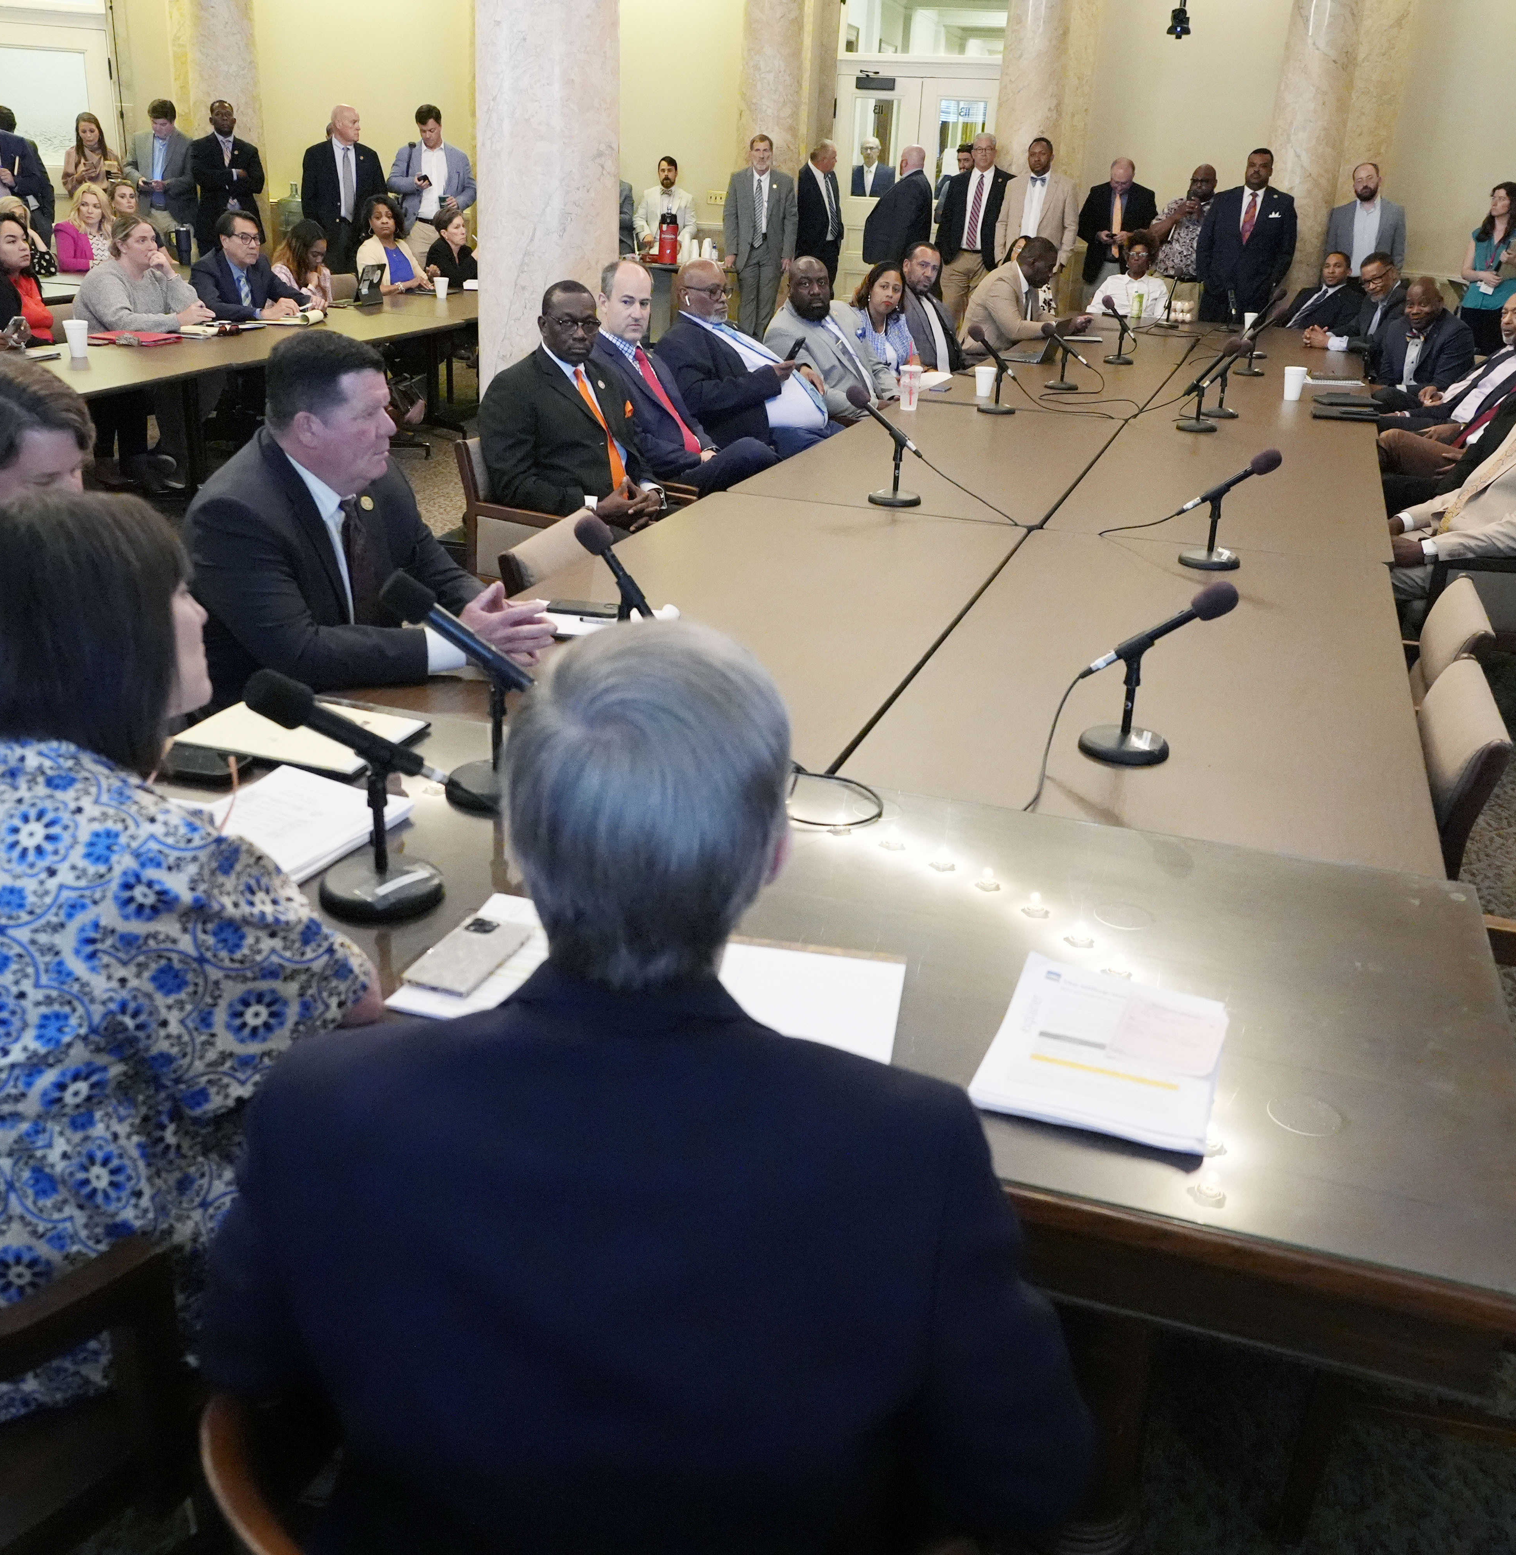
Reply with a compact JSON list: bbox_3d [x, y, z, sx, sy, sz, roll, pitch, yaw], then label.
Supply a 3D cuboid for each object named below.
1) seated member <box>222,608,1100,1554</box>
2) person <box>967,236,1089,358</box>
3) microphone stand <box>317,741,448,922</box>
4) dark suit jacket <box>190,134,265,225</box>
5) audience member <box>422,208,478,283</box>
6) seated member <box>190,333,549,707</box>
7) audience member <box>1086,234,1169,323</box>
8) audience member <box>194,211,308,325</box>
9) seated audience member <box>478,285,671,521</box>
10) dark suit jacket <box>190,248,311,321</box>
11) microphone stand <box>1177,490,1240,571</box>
[{"bbox_3d":[-0.080,0.442,1.419,0.600,1.310,0.780,4,22,3],"label":"seated member"},{"bbox_3d":[1.537,-2.435,8.986,0.900,1.294,0.620,13,24,25],"label":"person"},{"bbox_3d":[-0.459,0.051,1.888,0.152,0.187,0.152,-1,22,-10],"label":"microphone stand"},{"bbox_3d":[-3.813,-4.278,11.297,0.530,0.770,0.330,-5,23,-17],"label":"dark suit jacket"},{"bbox_3d":[-1.821,-3.151,10.397,0.800,1.204,0.500,12,24,22],"label":"audience member"},{"bbox_3d":[-0.592,-0.092,2.721,0.780,1.305,0.620,10,23,19],"label":"seated member"},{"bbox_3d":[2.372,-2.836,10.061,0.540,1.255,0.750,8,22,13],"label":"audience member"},{"bbox_3d":[-2.608,-2.335,8.287,0.820,1.279,0.600,11,23,21],"label":"audience member"},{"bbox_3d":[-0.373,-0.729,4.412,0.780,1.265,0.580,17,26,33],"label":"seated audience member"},{"bbox_3d":[-2.575,-2.371,8.002,0.500,0.620,0.560,11,23,20],"label":"dark suit jacket"},{"bbox_3d":[1.118,-0.619,3.803,0.155,0.185,0.155,5,22,7],"label":"microphone stand"}]

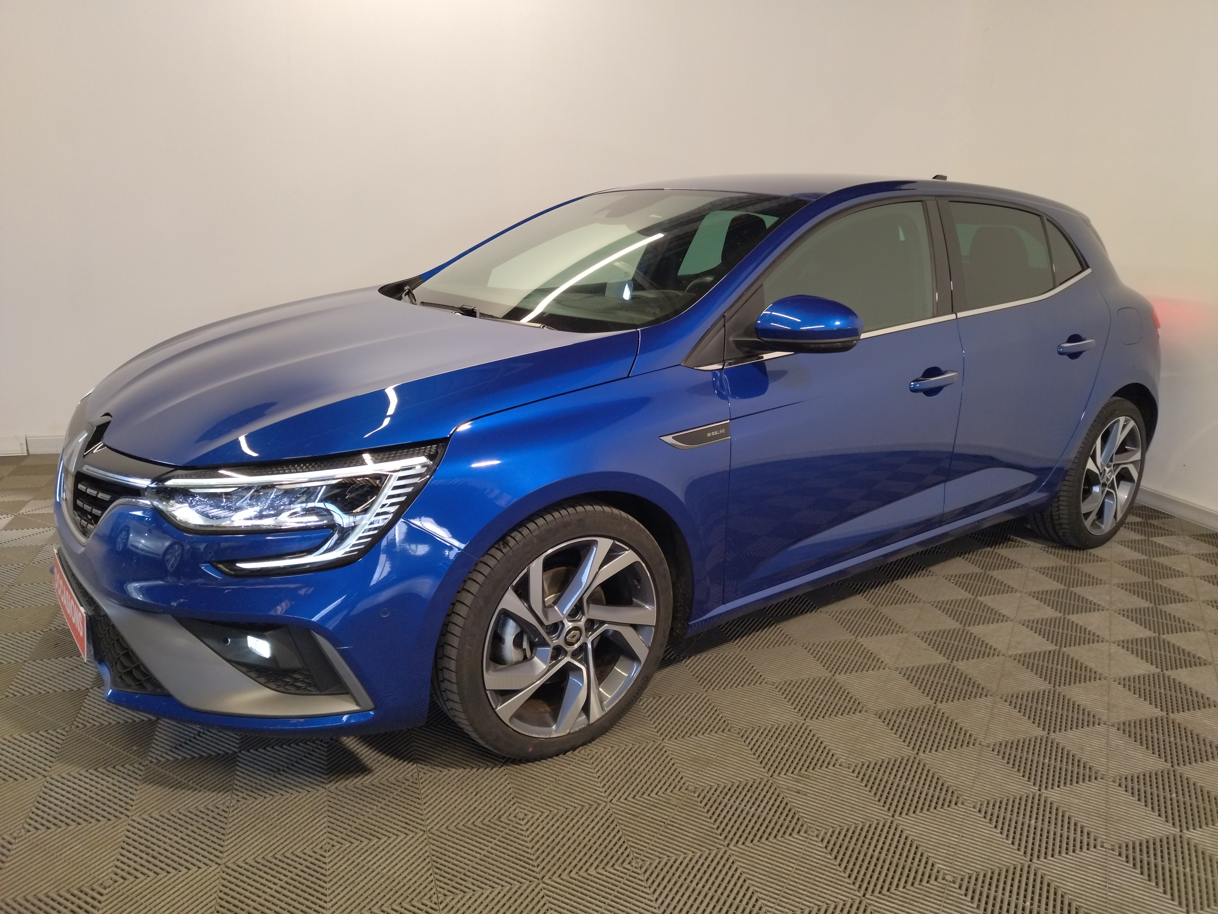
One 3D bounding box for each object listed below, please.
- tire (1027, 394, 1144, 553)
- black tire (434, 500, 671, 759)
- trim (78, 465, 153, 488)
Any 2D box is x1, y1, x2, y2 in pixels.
[{"bbox_3d":[1.956,0.052,3.911,0.635,0.635,0.235,-9,20,-37],"label":"tire"},{"bbox_3d":[-0.147,0.392,2.303,0.635,0.635,0.230,-9,19,-36],"label":"black tire"},{"bbox_3d":[-1.099,0.041,2.113,0.342,0.035,0.050,8,16,37],"label":"trim"}]

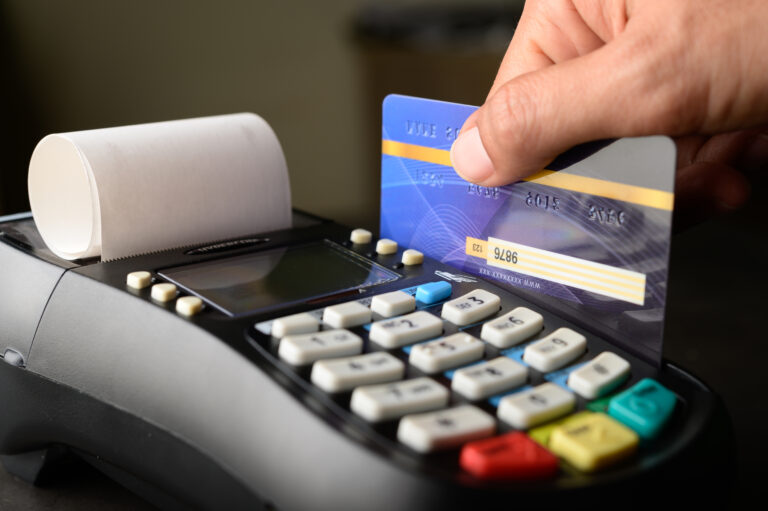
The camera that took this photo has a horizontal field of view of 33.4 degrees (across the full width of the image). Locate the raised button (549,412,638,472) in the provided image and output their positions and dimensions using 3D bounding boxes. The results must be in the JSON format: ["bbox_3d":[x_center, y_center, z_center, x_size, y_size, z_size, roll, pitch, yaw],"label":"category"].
[{"bbox_3d":[0.040,0.035,0.241,0.016,0.004,0.011,-12,31,-43],"label":"raised button"}]

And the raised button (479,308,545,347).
[{"bbox_3d":[0.029,0.016,0.286,0.009,0.003,0.016,20,23,25],"label":"raised button"}]

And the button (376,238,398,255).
[{"bbox_3d":[0.001,-0.002,0.330,0.006,0.002,0.004,-12,26,-40],"label":"button"}]

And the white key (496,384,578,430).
[{"bbox_3d":[0.030,0.029,0.254,0.008,0.003,0.017,25,27,39],"label":"white key"}]

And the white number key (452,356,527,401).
[{"bbox_3d":[0.021,0.024,0.249,0.016,0.004,0.007,-10,27,-38],"label":"white number key"}]

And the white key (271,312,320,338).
[{"bbox_3d":[-0.019,0.015,0.275,0.011,0.003,0.005,-12,28,-40],"label":"white key"}]

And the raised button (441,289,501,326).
[{"bbox_3d":[0.019,0.011,0.281,0.007,0.004,0.016,22,25,33],"label":"raised button"}]

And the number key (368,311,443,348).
[{"bbox_3d":[0.005,0.016,0.276,0.016,0.003,0.008,-12,29,-43],"label":"number key"}]

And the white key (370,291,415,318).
[{"bbox_3d":[0.002,0.011,0.289,0.006,0.003,0.010,25,26,39],"label":"white key"}]

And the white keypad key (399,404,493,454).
[{"bbox_3d":[0.012,0.032,0.241,0.018,0.003,0.009,-7,25,-33],"label":"white keypad key"}]

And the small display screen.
[{"bbox_3d":[-0.024,0.005,0.306,0.051,0.002,0.030,-12,26,-40],"label":"small display screen"}]

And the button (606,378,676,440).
[{"bbox_3d":[0.050,0.029,0.244,0.009,0.004,0.015,21,25,32],"label":"button"}]

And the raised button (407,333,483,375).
[{"bbox_3d":[0.013,0.019,0.257,0.016,0.004,0.007,-10,27,-38],"label":"raised button"}]

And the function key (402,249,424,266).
[{"bbox_3d":[0.007,0.000,0.324,0.006,0.002,0.004,-12,26,-40],"label":"function key"}]

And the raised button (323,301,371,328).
[{"bbox_3d":[-0.008,0.013,0.280,0.010,0.003,0.006,-11,27,-42],"label":"raised button"}]

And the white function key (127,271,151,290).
[{"bbox_3d":[-0.054,0.005,0.284,0.004,0.003,0.005,-12,26,-43],"label":"white function key"}]

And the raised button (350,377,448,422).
[{"bbox_3d":[0.003,0.027,0.250,0.019,0.003,0.009,-8,26,-35],"label":"raised button"}]

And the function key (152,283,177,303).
[{"bbox_3d":[-0.049,0.008,0.287,0.006,0.002,0.004,-12,26,-40],"label":"function key"}]

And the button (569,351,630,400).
[{"bbox_3d":[0.043,0.024,0.257,0.007,0.004,0.016,22,25,33],"label":"button"}]

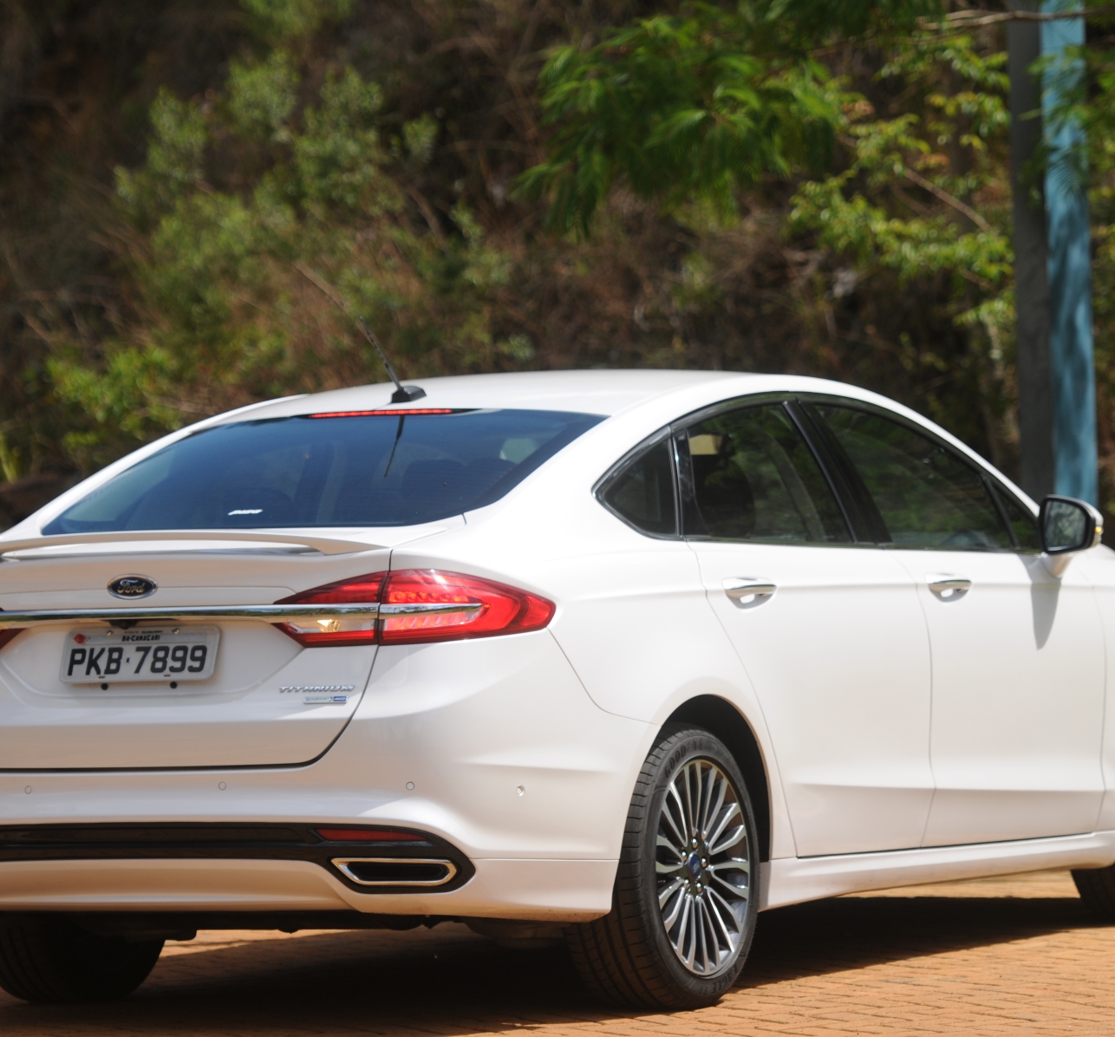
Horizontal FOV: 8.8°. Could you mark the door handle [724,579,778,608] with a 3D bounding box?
[{"bbox_3d":[0.449,0.176,17.048,0.055,0.066,0.250,-2,0,28],"label":"door handle"}]

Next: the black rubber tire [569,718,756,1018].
[{"bbox_3d":[0.235,0.800,16.835,0.235,0.660,0.665,-2,0,28],"label":"black rubber tire"}]

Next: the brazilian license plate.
[{"bbox_3d":[-0.938,0.307,16.330,0.400,0.130,0.015,-2,-21,28],"label":"brazilian license plate"}]

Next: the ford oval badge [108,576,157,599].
[{"bbox_3d":[-0.956,0.155,16.304,0.130,0.057,0.015,-2,-11,28],"label":"ford oval badge"}]

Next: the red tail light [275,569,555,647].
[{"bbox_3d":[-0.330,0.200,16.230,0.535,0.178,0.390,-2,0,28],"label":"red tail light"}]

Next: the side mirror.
[{"bbox_3d":[1.313,0.011,18.556,0.180,0.160,0.120,-2,0,28],"label":"side mirror"}]

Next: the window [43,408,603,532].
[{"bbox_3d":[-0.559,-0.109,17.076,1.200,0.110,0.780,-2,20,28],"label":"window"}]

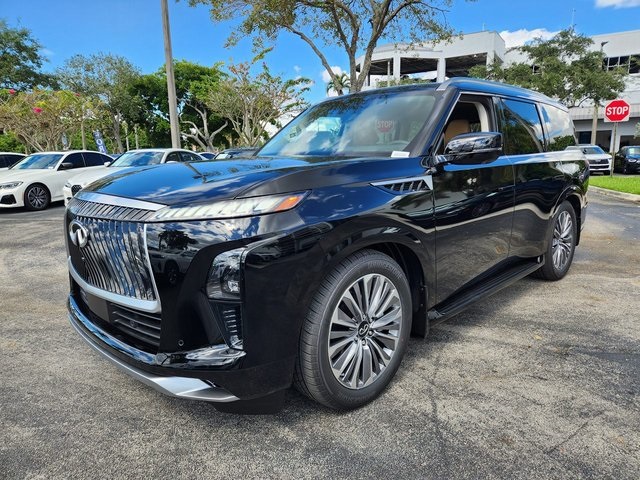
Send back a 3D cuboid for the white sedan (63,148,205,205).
[{"bbox_3d":[-4.369,-1.683,11.337,1.860,1.430,4.750,3,12,17],"label":"white sedan"}]

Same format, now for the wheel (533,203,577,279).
[{"bbox_3d":[2.367,-0.011,4.384,0.820,0.820,0.275,-12,15,-43],"label":"wheel"}]

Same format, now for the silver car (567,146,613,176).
[{"bbox_3d":[16.960,-5.149,27.146,1.980,1.800,4.900,1,11,16],"label":"silver car"}]

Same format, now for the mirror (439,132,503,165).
[{"bbox_3d":[0.909,-0.557,2.595,0.190,0.195,0.320,-12,15,-43],"label":"mirror"}]

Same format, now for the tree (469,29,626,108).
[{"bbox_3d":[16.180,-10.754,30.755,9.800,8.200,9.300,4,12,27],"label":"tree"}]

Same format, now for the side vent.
[{"bbox_3d":[0.480,-0.288,2.357,0.480,0.090,0.050,-12,15,-43],"label":"side vent"}]

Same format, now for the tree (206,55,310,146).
[{"bbox_3d":[-2.791,-5.463,19.295,4.900,5.700,4.600,-1,11,0],"label":"tree"}]

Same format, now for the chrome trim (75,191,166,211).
[{"bbox_3d":[-1.081,-0.210,2.152,0.230,0.090,1.050,-12,15,-43],"label":"chrome trim"}]

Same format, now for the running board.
[{"bbox_3d":[1.257,0.333,3.253,1.950,0.100,0.200,-11,16,-43],"label":"running board"}]

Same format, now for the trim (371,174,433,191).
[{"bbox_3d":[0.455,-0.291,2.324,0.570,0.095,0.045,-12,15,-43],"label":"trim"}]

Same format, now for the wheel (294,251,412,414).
[{"bbox_3d":[0.157,0.445,2.234,0.835,0.835,0.285,-11,16,-43],"label":"wheel"}]

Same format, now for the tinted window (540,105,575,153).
[{"bbox_3d":[2.355,-1.072,4.176,1.000,0.400,0.070,-11,2,-43],"label":"tinted window"}]

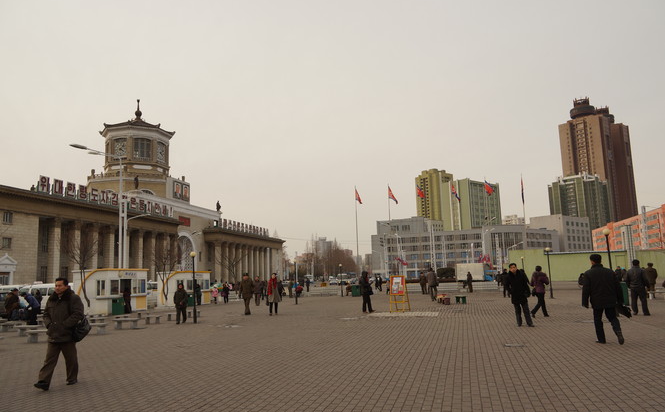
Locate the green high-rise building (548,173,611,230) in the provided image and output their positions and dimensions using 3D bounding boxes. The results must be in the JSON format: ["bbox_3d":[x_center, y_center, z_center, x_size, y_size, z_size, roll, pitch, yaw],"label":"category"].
[{"bbox_3d":[182.717,11.933,363.372,30.100,65.400,28.000,2,-9,-29],"label":"green high-rise building"}]

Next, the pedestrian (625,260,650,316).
[{"bbox_3d":[9.327,2.496,15.200,0.600,1.690,0.400,-6,-9,22],"label":"pedestrian"}]

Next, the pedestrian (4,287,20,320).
[{"bbox_3d":[-14.612,4.526,22.705,0.650,1.510,0.550,0,-8,-15],"label":"pedestrian"}]

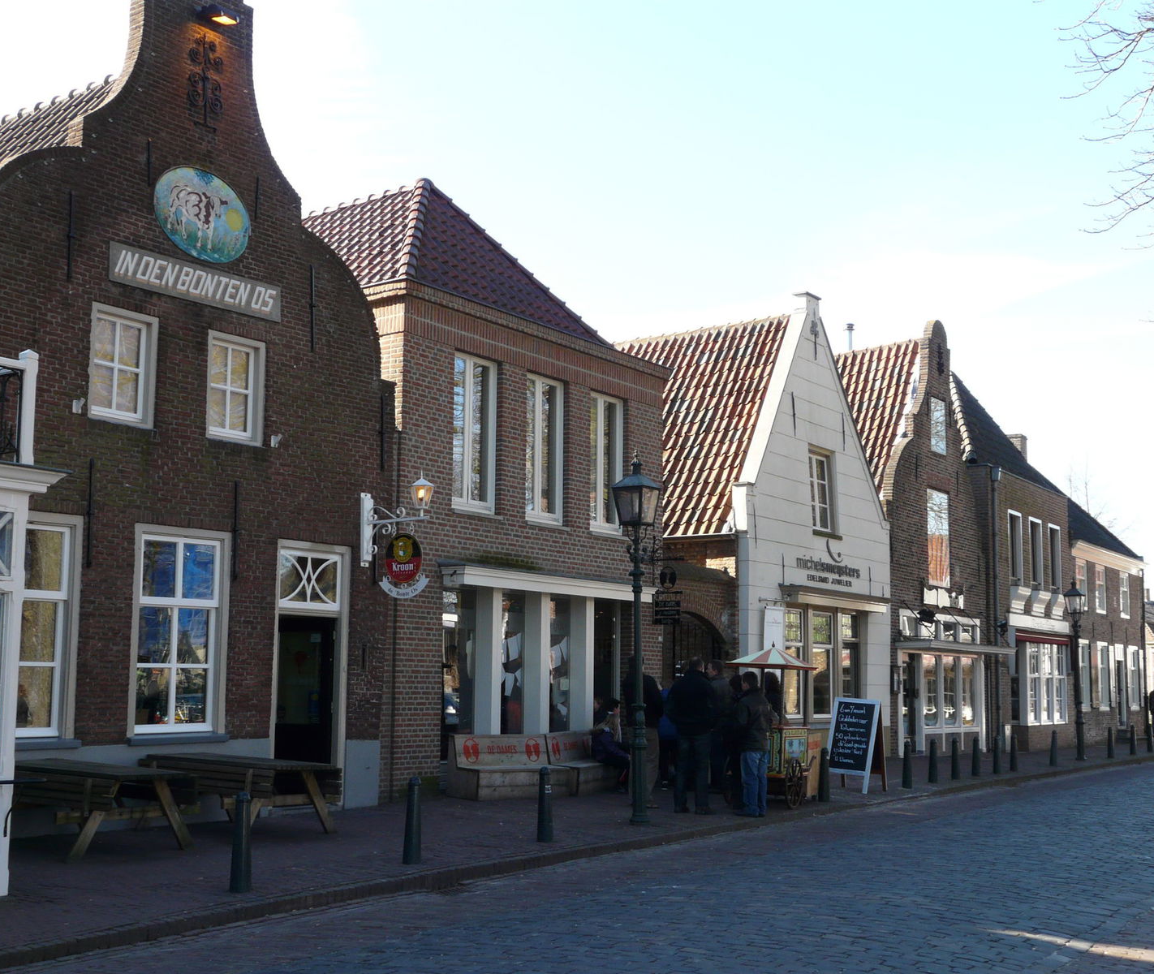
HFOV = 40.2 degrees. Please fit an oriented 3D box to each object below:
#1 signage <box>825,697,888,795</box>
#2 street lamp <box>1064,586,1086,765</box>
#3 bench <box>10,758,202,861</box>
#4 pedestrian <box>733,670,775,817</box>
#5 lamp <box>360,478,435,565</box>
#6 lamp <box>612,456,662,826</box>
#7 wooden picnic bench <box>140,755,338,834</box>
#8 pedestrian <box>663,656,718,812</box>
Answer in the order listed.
[{"bbox_3d":[4.120,3.846,23.429,0.710,1.340,0.600,-6,-10,40],"label":"signage"},{"bbox_3d":[11.851,4.345,37.455,0.400,4.153,0.400,-4,-9,35],"label":"street lamp"},{"bbox_3d":[-4.301,2.820,13.817,1.880,0.710,1.560,-4,-9,35],"label":"bench"},{"bbox_3d":[2.099,3.050,18.827,0.470,1.710,0.310,6,-9,-35],"label":"pedestrian"},{"bbox_3d":[-2.106,0.386,18.493,0.970,1.050,0.280,-4,-9,33],"label":"lamp"},{"bbox_3d":[0.700,1.687,17.882,0.420,4.169,0.420,-4,-9,35],"label":"lamp"},{"bbox_3d":[-3.330,2.986,15.253,1.820,0.700,1.580,-4,-9,33],"label":"wooden picnic bench"},{"bbox_3d":[1.414,3.009,19.178,0.580,1.850,0.380,-2,-8,20],"label":"pedestrian"}]

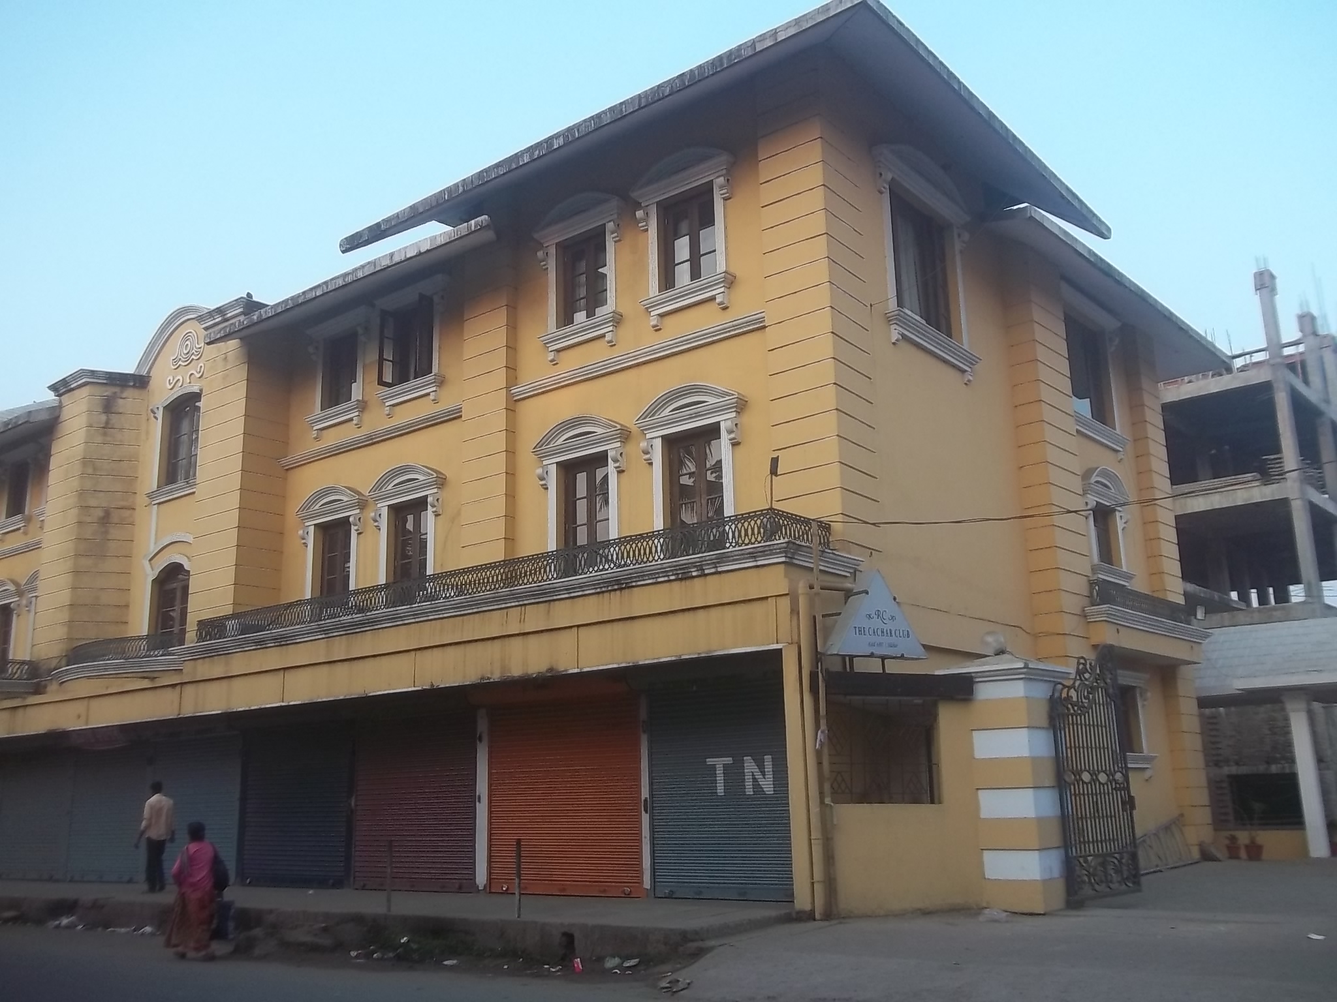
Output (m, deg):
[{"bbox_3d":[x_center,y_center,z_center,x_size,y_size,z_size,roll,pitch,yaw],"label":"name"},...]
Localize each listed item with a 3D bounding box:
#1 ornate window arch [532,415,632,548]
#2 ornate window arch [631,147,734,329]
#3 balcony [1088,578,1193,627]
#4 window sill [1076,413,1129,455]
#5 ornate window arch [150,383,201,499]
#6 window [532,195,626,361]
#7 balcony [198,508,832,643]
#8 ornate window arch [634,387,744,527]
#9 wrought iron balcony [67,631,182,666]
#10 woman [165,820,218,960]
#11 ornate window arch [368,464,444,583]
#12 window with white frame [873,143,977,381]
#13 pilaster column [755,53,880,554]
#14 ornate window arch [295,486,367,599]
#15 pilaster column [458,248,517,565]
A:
[{"bbox_3d":[-1.256,0.072,17.737,1.780,2.600,0.300,-12,-17,38],"label":"ornate window arch"},{"bbox_3d":[0.220,-3.694,17.347,1.780,2.525,0.300,-12,-17,38],"label":"ornate window arch"},{"bbox_3d":[7.999,1.867,21.147,0.400,0.450,4.500,-12,-17,38],"label":"balcony"},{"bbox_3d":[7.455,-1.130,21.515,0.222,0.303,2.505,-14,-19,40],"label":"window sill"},{"bbox_3d":[-9.992,-1.176,25.387,2.375,2.350,0.313,-12,-17,38],"label":"ornate window arch"},{"bbox_3d":[-1.289,-3.394,18.861,1.918,2.550,0.367,-12,-17,38],"label":"window"},{"bbox_3d":[-3.063,1.414,18.143,12.012,0.480,1.340,-12,-17,38],"label":"balcony"},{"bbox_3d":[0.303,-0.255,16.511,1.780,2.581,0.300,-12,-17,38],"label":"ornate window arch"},{"bbox_3d":[-10.657,2.905,23.422,4.625,0.413,0.675,-12,-17,38],"label":"wrought iron balcony"},{"bbox_3d":[-5.485,4.499,14.381,0.580,1.500,0.450,8,-17,-35],"label":"woman"},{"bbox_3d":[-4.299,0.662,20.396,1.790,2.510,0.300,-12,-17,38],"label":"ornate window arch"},{"bbox_3d":[3.765,-3.441,17.948,0.323,3.272,2.788,-12,-18,36],"label":"window with white frame"},{"bbox_3d":[1.929,-2.459,16.061,0.950,6.775,0.925,-12,-17,38],"label":"pilaster column"},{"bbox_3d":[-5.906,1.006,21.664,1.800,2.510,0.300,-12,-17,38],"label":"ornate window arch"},{"bbox_3d":[-2.841,-1.077,19.492,0.990,5.700,0.220,-12,-17,38],"label":"pilaster column"}]

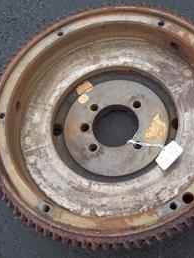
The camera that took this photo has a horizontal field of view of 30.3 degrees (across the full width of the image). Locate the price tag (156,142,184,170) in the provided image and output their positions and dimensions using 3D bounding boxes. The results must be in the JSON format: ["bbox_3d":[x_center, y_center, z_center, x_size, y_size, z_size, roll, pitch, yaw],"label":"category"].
[{"bbox_3d":[0.099,0.036,0.489,0.022,0.003,0.037,42,94,28],"label":"price tag"}]

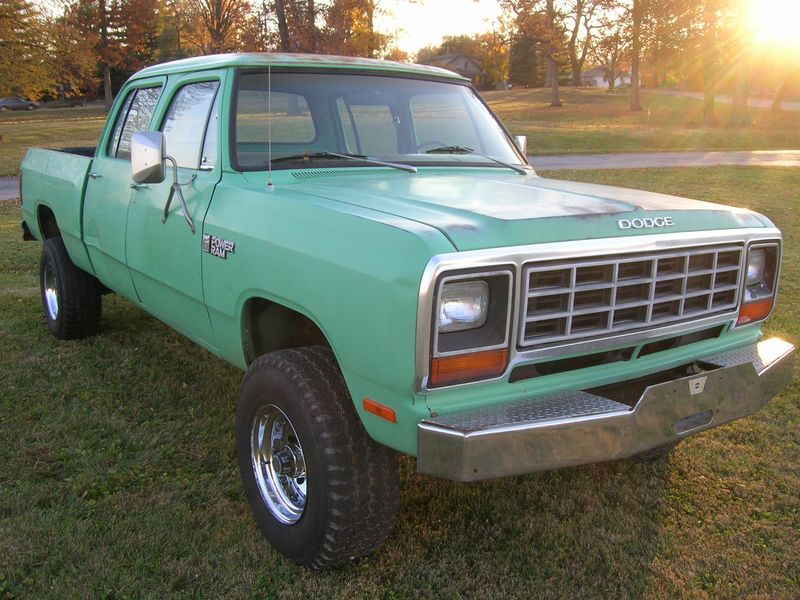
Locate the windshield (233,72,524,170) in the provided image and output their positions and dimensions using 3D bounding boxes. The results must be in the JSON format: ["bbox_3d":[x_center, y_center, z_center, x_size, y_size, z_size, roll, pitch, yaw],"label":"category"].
[{"bbox_3d":[-0.067,-0.884,3.936,1.680,0.570,0.140,-7,-25,-35],"label":"windshield"}]

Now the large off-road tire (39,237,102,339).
[{"bbox_3d":[-2.566,-0.095,6.117,0.320,0.835,0.835,-7,15,-35],"label":"large off-road tire"}]

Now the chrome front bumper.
[{"bbox_3d":[0.925,0.327,2.733,1.940,0.235,0.320,-7,15,-35],"label":"chrome front bumper"}]

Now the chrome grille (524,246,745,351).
[{"bbox_3d":[0.846,-0.040,2.782,1.190,0.290,0.080,-7,15,-35],"label":"chrome grille"}]

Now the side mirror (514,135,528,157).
[{"bbox_3d":[0.708,-0.889,4.780,0.080,0.230,0.165,11,15,36],"label":"side mirror"}]

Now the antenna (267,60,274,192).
[{"bbox_3d":[-0.527,-0.705,3.188,0.020,0.510,0.020,-7,15,-35],"label":"antenna"}]

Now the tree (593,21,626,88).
[{"bbox_3d":[29.860,-34.706,112.000,4.900,9.700,4.900,1,12,0],"label":"tree"}]

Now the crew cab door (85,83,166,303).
[{"bbox_3d":[-1.637,-0.694,4.663,0.270,1.220,1.070,-7,15,-35],"label":"crew cab door"}]

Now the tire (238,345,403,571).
[{"bbox_3d":[-0.353,0.619,3.130,0.320,0.835,0.835,-7,15,-35],"label":"tire"}]

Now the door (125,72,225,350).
[{"bbox_3d":[-1.057,-0.502,3.872,0.270,1.220,1.160,-7,15,-35],"label":"door"}]

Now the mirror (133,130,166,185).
[{"bbox_3d":[-1.113,-0.630,3.484,0.165,0.235,0.080,-1,13,-14],"label":"mirror"}]

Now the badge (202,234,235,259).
[{"bbox_3d":[-0.760,-0.221,3.279,0.015,0.100,0.330,-7,15,-35],"label":"badge"}]

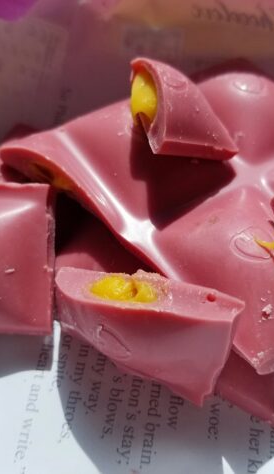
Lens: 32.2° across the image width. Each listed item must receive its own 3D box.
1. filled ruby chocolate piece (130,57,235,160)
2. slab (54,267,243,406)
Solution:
[{"bbox_3d":[0.011,-0.031,0.108,0.021,0.010,0.029,2,50,-26],"label":"filled ruby chocolate piece"},{"bbox_3d":[-0.002,0.017,0.090,0.036,0.028,0.010,25,41,19],"label":"slab"}]

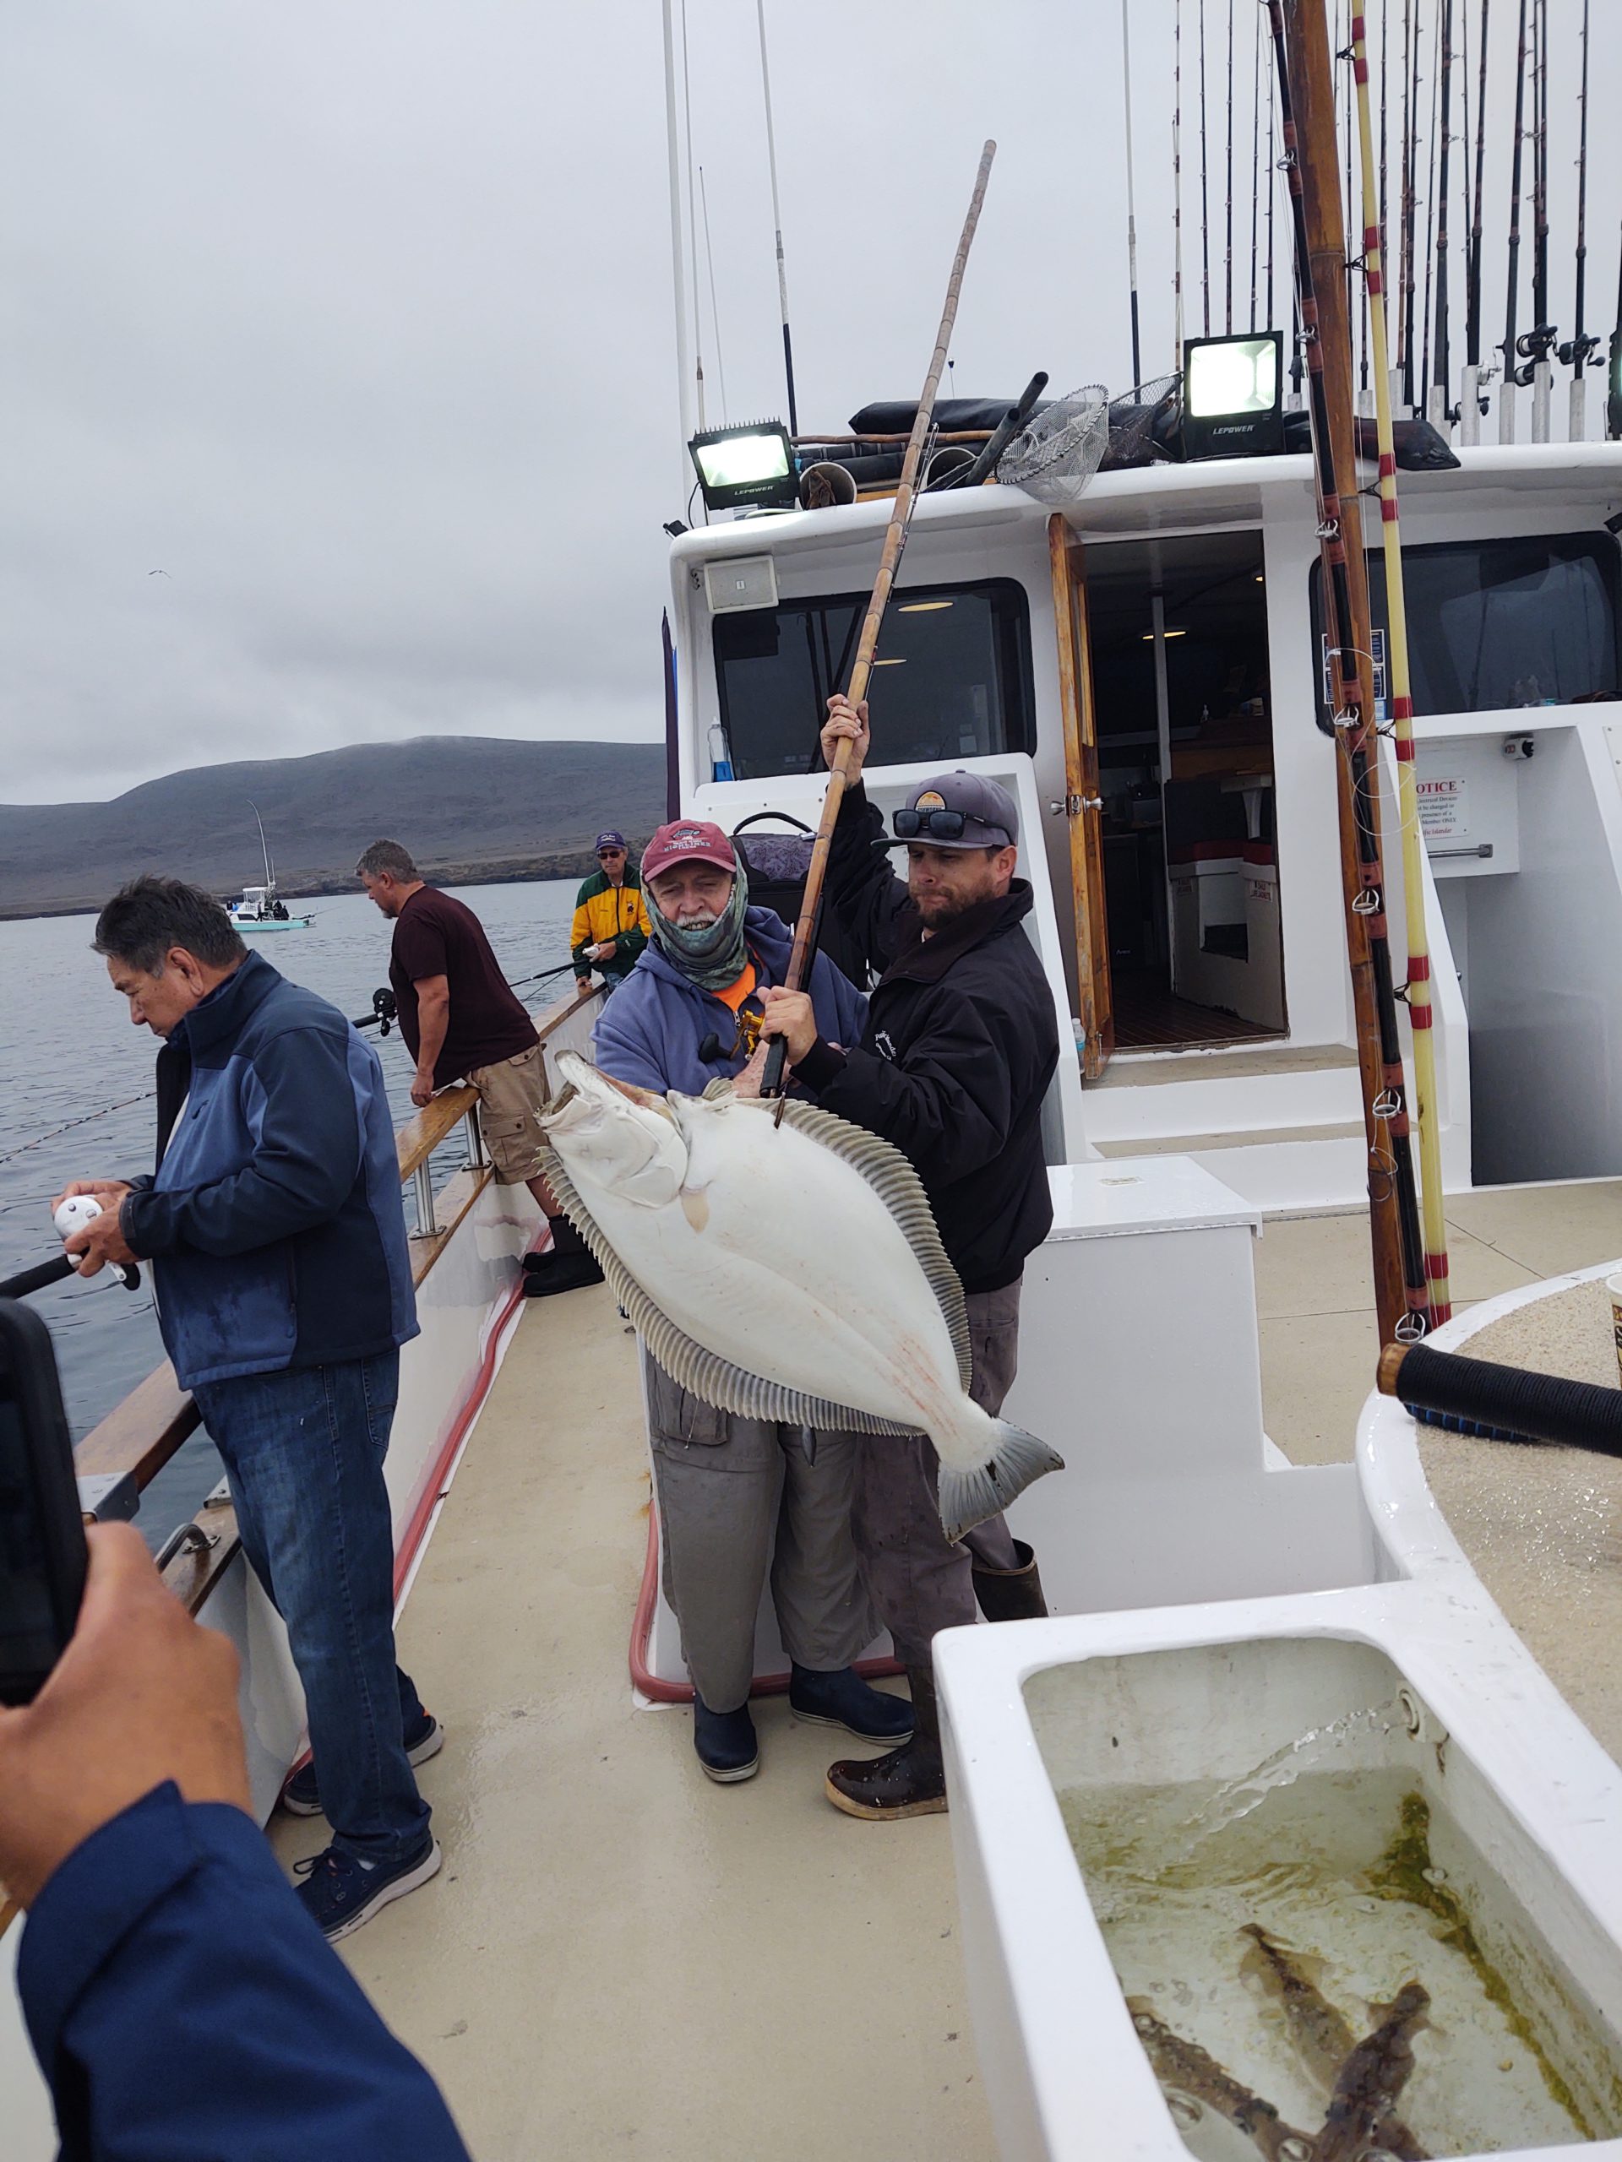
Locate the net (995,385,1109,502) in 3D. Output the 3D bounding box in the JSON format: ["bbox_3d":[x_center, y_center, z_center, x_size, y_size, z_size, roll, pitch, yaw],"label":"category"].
[{"bbox_3d":[0.749,-1.985,5.250,0.350,0.350,0.320,-4,7,0],"label":"net"}]

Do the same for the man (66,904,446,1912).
[{"bbox_3d":[-0.983,0.513,2.948,0.630,1.728,0.580,-8,8,-25],"label":"man"}]

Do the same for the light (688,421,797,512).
[{"bbox_3d":[-0.219,-1.966,5.400,0.300,0.110,0.370,-5,-26,-3],"label":"light"}]

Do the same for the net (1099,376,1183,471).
[{"bbox_3d":[1.088,-2.146,5.500,0.330,0.320,0.320,-4,7,0],"label":"net"}]

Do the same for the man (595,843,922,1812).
[{"bbox_3d":[-0.127,0.394,3.213,0.600,1.773,0.460,-5,7,-8],"label":"man"}]

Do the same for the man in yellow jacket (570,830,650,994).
[{"bbox_3d":[-1.101,-0.513,9.601,0.600,1.809,0.450,-5,7,-5],"label":"man in yellow jacket"}]

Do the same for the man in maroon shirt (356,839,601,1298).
[{"bbox_3d":[-1.279,-0.071,6.531,0.920,1.749,0.580,-5,7,-10],"label":"man in maroon shirt"}]

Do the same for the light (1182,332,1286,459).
[{"bbox_3d":[1.345,-2.170,5.350,0.305,0.375,0.110,-4,15,4],"label":"light"}]

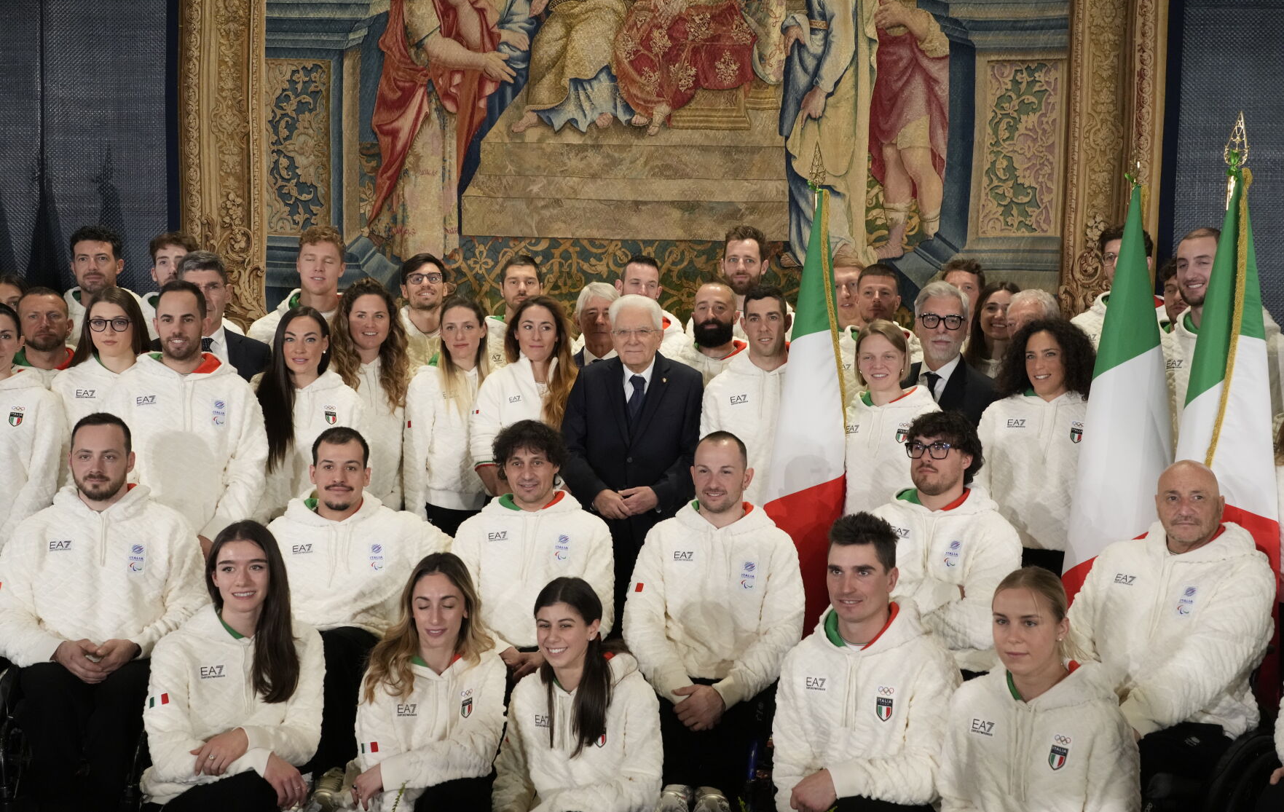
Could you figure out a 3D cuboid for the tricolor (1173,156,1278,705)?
[{"bbox_3d":[1.610,0.104,4.100,0.360,1.540,0.300,2,4,14],"label":"tricolor"}]

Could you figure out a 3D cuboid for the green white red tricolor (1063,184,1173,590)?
[{"bbox_3d":[1.547,0.069,4.840,0.420,1.600,0.320,1,4,9],"label":"green white red tricolor"}]

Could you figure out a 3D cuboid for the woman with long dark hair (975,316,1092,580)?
[{"bbox_3d":[1.378,0.531,5.063,0.470,1.670,0.340,1,4,11],"label":"woman with long dark hair"}]

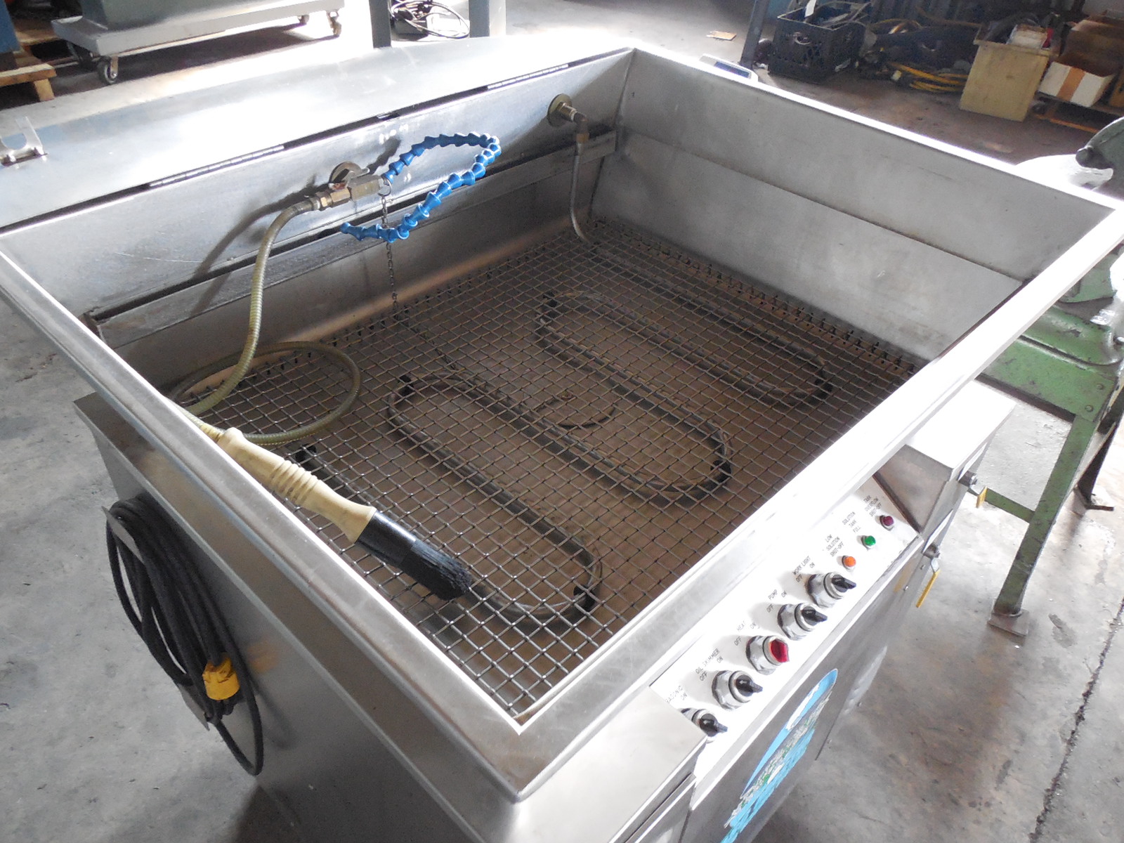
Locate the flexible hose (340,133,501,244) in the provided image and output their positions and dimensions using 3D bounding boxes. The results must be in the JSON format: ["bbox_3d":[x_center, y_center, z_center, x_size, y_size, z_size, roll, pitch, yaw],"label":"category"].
[{"bbox_3d":[-0.148,-0.239,0.815,0.136,0.065,0.199,33,48,31],"label":"flexible hose"}]

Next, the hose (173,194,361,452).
[{"bbox_3d":[-0.299,-0.094,0.803,0.172,0.197,0.201,33,48,31],"label":"hose"}]

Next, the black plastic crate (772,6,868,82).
[{"bbox_3d":[1.474,-2.164,4.649,0.332,0.280,0.478,29,46,28],"label":"black plastic crate"}]

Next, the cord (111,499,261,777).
[{"bbox_3d":[-0.401,0.263,0.902,0.190,0.449,0.056,33,48,31],"label":"cord"}]

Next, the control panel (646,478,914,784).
[{"bbox_3d":[0.224,0.167,0.761,0.417,0.039,0.095,-32,80,-35],"label":"control panel"}]

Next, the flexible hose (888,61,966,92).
[{"bbox_3d":[2.039,-1.906,4.523,0.430,0.090,0.310,33,48,31],"label":"flexible hose"}]

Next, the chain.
[{"bbox_3d":[-0.196,-0.193,0.924,0.016,0.185,0.017,33,48,31],"label":"chain"}]

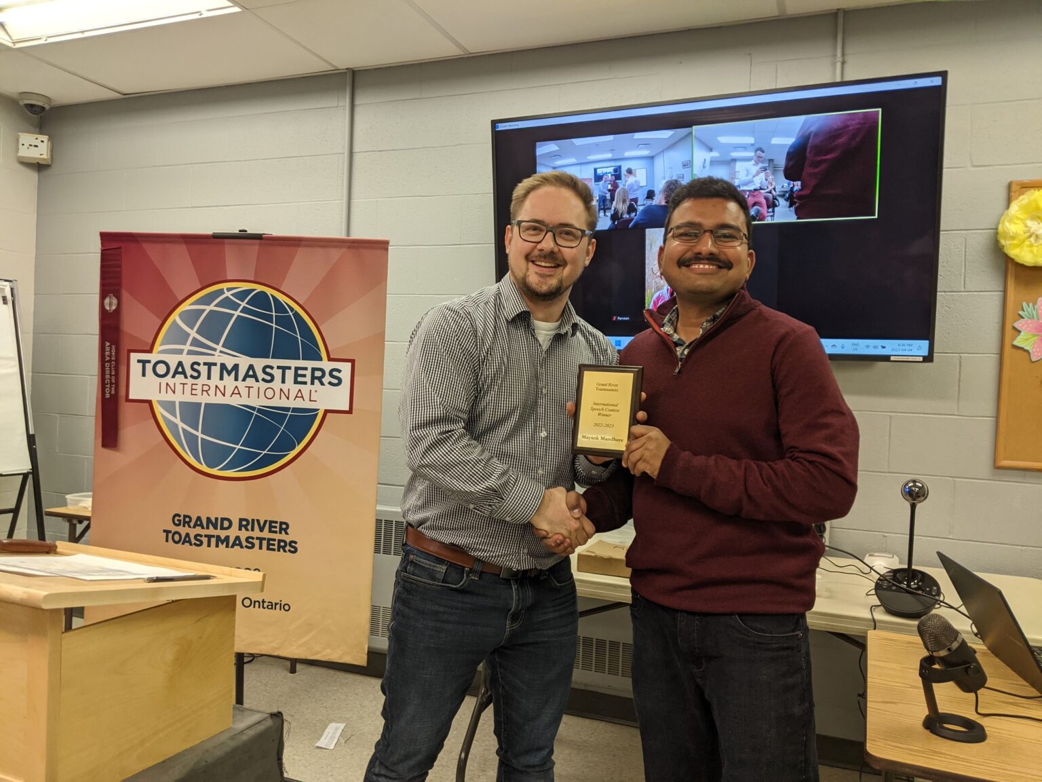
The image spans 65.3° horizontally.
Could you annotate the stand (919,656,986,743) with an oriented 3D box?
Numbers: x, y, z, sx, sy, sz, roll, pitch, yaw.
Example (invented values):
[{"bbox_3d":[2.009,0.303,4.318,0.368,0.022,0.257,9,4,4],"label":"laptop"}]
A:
[{"bbox_3d":[0.763,0.529,1.428,0.107,0.125,0.092,2,1,14],"label":"stand"}]

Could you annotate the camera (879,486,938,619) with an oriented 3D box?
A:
[{"bbox_3d":[1.003,0.396,2.100,0.154,0.348,0.154,3,1,29],"label":"camera"}]

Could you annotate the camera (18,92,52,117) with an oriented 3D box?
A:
[{"bbox_3d":[-2.403,-1.401,4.016,0.137,0.085,0.137,2,1,-24],"label":"camera"}]

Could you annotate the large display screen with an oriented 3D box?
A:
[{"bbox_3d":[0.580,-0.533,2.712,1.460,0.843,0.060,2,8,24],"label":"large display screen"}]

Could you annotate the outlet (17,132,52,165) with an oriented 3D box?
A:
[{"bbox_3d":[-2.407,-1.196,4.020,0.130,0.112,0.110,2,1,-24],"label":"outlet"}]

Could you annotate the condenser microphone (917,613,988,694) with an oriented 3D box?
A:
[{"bbox_3d":[0.758,0.461,1.429,0.064,0.141,0.062,-32,-8,12],"label":"condenser microphone"}]

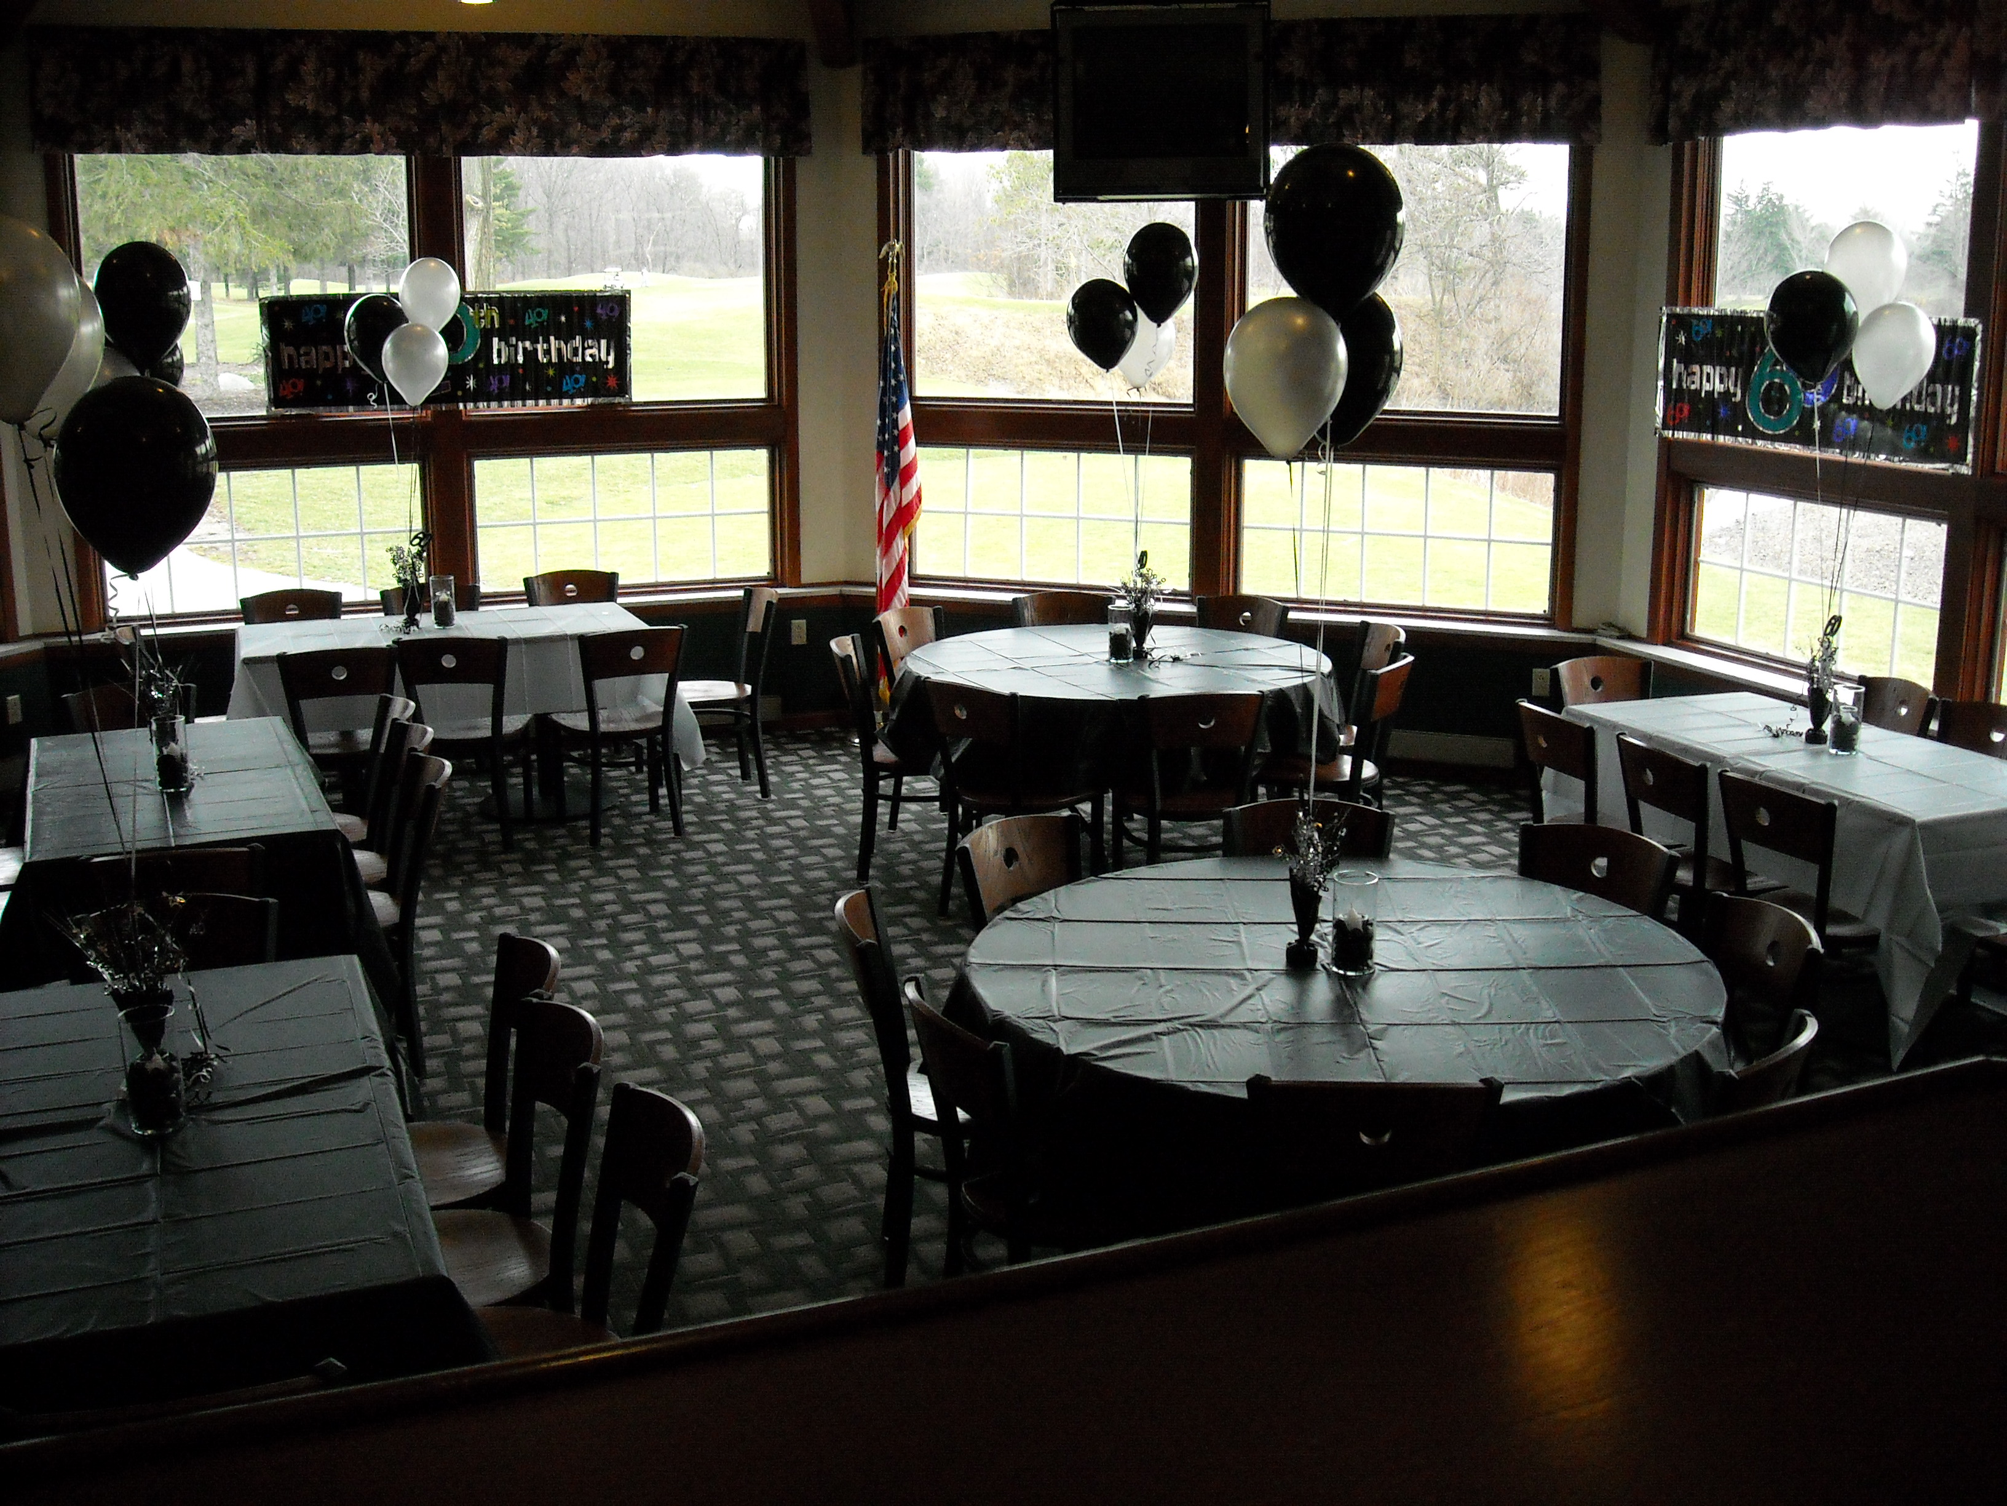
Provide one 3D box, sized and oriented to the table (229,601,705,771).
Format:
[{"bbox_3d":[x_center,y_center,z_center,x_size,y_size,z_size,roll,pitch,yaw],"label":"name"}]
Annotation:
[{"bbox_3d":[-2.221,-0.141,8.244,1.676,0.754,0.818,-5,14,-21],"label":"table"}]

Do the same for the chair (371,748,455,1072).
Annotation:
[{"bbox_3d":[-1.755,0.447,5.513,0.520,0.840,0.440,-6,14,-23],"label":"chair"}]

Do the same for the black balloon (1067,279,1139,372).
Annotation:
[{"bbox_3d":[0.349,-1.488,7.052,0.260,0.330,0.260,1,13,3],"label":"black balloon"}]

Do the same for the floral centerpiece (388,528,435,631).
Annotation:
[{"bbox_3d":[-2.357,-0.699,8.070,0.190,0.430,0.190,0,13,0],"label":"floral centerpiece"}]

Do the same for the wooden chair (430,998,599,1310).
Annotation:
[{"bbox_3d":[-0.964,0.885,3.554,0.490,0.830,0.420,-7,15,-26],"label":"wooden chair"}]

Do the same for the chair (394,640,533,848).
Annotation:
[{"bbox_3d":[-2.135,-0.077,7.986,0.430,0.830,0.490,-2,13,-10],"label":"chair"}]

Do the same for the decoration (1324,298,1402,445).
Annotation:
[{"bbox_3d":[0.695,-0.788,4.154,0.265,0.345,0.265,0,13,0],"label":"decoration"}]

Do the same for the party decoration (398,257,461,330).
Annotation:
[{"bbox_3d":[-2.245,-1.784,7.950,0.250,0.315,0.250,0,13,0],"label":"party decoration"}]

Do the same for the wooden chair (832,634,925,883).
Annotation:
[{"bbox_3d":[-0.359,0.002,7.459,0.520,0.840,0.440,0,13,-2],"label":"wooden chair"}]

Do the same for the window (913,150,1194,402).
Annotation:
[{"bbox_3d":[0.209,-2.136,9.068,1.355,1.123,0.070,5,14,22],"label":"window"}]

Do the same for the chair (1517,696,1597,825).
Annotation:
[{"bbox_3d":[1.858,0.261,6.289,0.490,0.830,0.420,-5,14,-19],"label":"chair"}]

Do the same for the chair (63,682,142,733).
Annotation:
[{"bbox_3d":[-2.763,0.221,6.471,0.420,0.830,0.490,-4,14,-18],"label":"chair"}]

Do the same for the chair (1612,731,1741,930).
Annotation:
[{"bbox_3d":[2.007,0.359,5.801,0.493,0.838,0.439,-4,14,-19],"label":"chair"}]

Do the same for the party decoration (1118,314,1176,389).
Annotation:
[{"bbox_3d":[0.496,-1.482,7.335,0.251,0.335,0.251,0,13,0],"label":"party decoration"}]

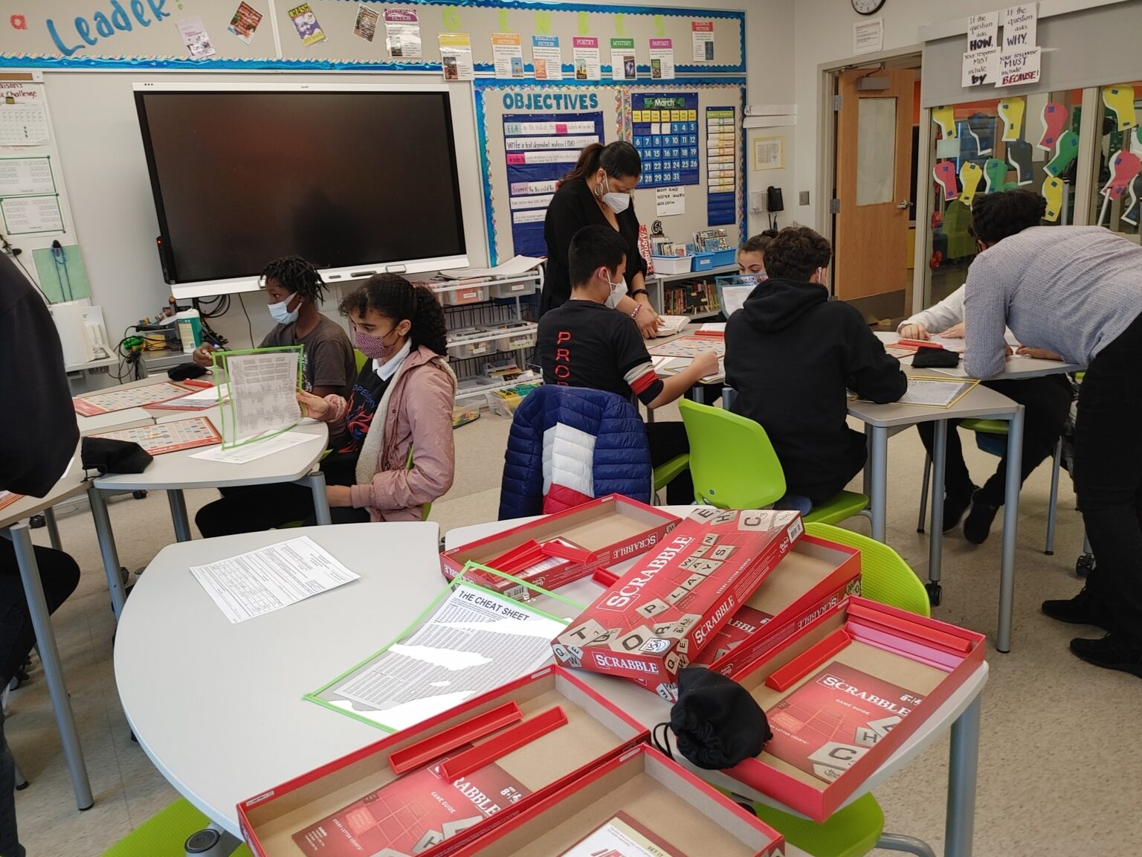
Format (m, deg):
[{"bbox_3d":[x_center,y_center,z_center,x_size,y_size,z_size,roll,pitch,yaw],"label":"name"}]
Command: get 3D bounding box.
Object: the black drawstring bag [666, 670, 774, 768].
[{"bbox_3d":[0.167,0.326,0.962,0.120,0.085,0.100,-1,16,9],"label":"black drawstring bag"}]

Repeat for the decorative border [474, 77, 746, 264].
[{"bbox_3d":[0.412,-1.919,6.288,2.351,1.224,0.030,-13,18,-29],"label":"decorative border"}]

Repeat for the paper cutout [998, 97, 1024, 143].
[{"bbox_3d":[2.915,-2.044,5.679,0.010,0.275,0.175,-12,17,-27],"label":"paper cutout"}]

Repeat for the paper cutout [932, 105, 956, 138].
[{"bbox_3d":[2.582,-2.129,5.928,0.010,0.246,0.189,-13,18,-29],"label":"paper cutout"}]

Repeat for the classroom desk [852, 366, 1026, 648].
[{"bbox_3d":[0.930,0.231,2.708,0.820,0.743,0.690,9,20,40],"label":"classroom desk"}]

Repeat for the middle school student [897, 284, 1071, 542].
[{"bbox_3d":[1.533,-0.184,3.083,0.540,1.180,0.660,7,19,36],"label":"middle school student"}]

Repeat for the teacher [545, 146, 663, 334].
[{"bbox_3d":[0.140,-0.456,3.797,0.460,1.560,0.450,11,21,43],"label":"teacher"}]

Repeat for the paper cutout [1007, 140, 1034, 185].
[{"bbox_3d":[2.899,-1.709,5.531,0.010,0.284,0.181,-13,18,-29],"label":"paper cutout"}]

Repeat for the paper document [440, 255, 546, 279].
[{"bbox_3d":[-0.514,-1.049,5.581,0.690,0.070,0.400,-13,18,-29],"label":"paper document"}]

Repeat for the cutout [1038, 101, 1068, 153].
[{"bbox_3d":[3.063,-1.913,5.448,0.010,0.290,0.185,-12,17,-27],"label":"cutout"}]

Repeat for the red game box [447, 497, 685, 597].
[{"bbox_3d":[-0.009,0.210,1.532,0.399,0.040,0.190,-15,19,-35],"label":"red game box"}]

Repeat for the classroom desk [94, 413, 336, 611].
[{"bbox_3d":[-0.986,0.364,2.640,0.580,0.718,1.040,-8,16,-13],"label":"classroom desk"}]

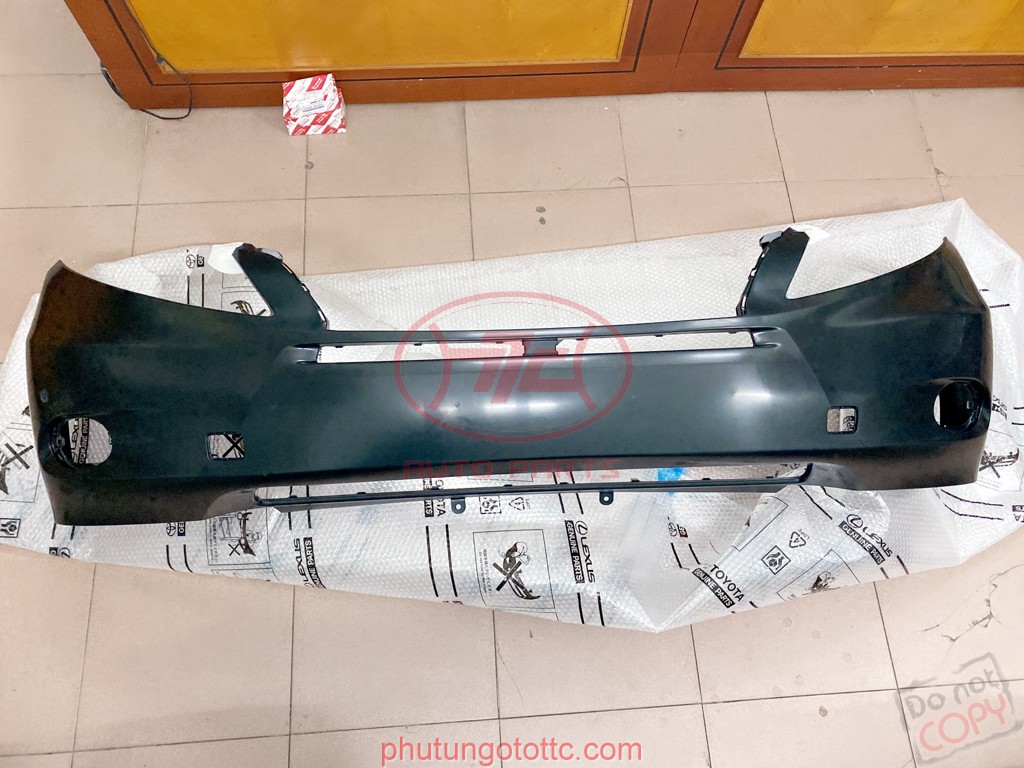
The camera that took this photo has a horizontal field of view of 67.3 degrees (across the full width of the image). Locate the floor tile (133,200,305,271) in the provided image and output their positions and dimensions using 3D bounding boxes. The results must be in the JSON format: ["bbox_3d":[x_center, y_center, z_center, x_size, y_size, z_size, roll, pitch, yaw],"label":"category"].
[{"bbox_3d":[-0.689,-0.255,1.805,0.400,0.010,0.400,-3,70,-3],"label":"floor tile"}]

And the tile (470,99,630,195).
[{"bbox_3d":[0.082,-0.668,1.991,0.400,0.010,0.400,-3,70,-3],"label":"tile"}]

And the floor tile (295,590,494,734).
[{"bbox_3d":[-0.237,0.474,1.552,0.400,0.010,0.400,-3,70,-3],"label":"floor tile"}]

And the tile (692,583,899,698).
[{"bbox_3d":[0.561,0.435,1.600,0.400,0.010,0.400,-3,70,-3],"label":"tile"}]

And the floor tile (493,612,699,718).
[{"bbox_3d":[0.162,0.455,1.576,0.400,0.010,0.400,-3,70,-3],"label":"floor tile"}]

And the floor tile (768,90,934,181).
[{"bbox_3d":[0.879,-0.708,2.038,0.400,0.010,0.400,-3,70,-3],"label":"floor tile"}]

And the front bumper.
[{"bbox_3d":[0.018,-0.067,1.459,1.950,0.550,0.610,-2,79,-3],"label":"front bumper"}]

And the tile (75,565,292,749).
[{"bbox_3d":[-0.636,0.494,1.528,0.400,0.010,0.400,-3,70,-3],"label":"tile"}]

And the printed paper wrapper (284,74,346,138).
[{"bbox_3d":[-0.491,-0.693,1.914,0.143,0.107,0.094,-3,70,-3],"label":"printed paper wrapper"}]

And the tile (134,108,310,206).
[{"bbox_3d":[-0.716,-0.629,1.943,0.400,0.010,0.400,-3,70,-3],"label":"tile"}]

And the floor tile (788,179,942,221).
[{"bbox_3d":[0.906,-0.333,1.900,0.400,0.010,0.400,-3,70,-3],"label":"floor tile"}]

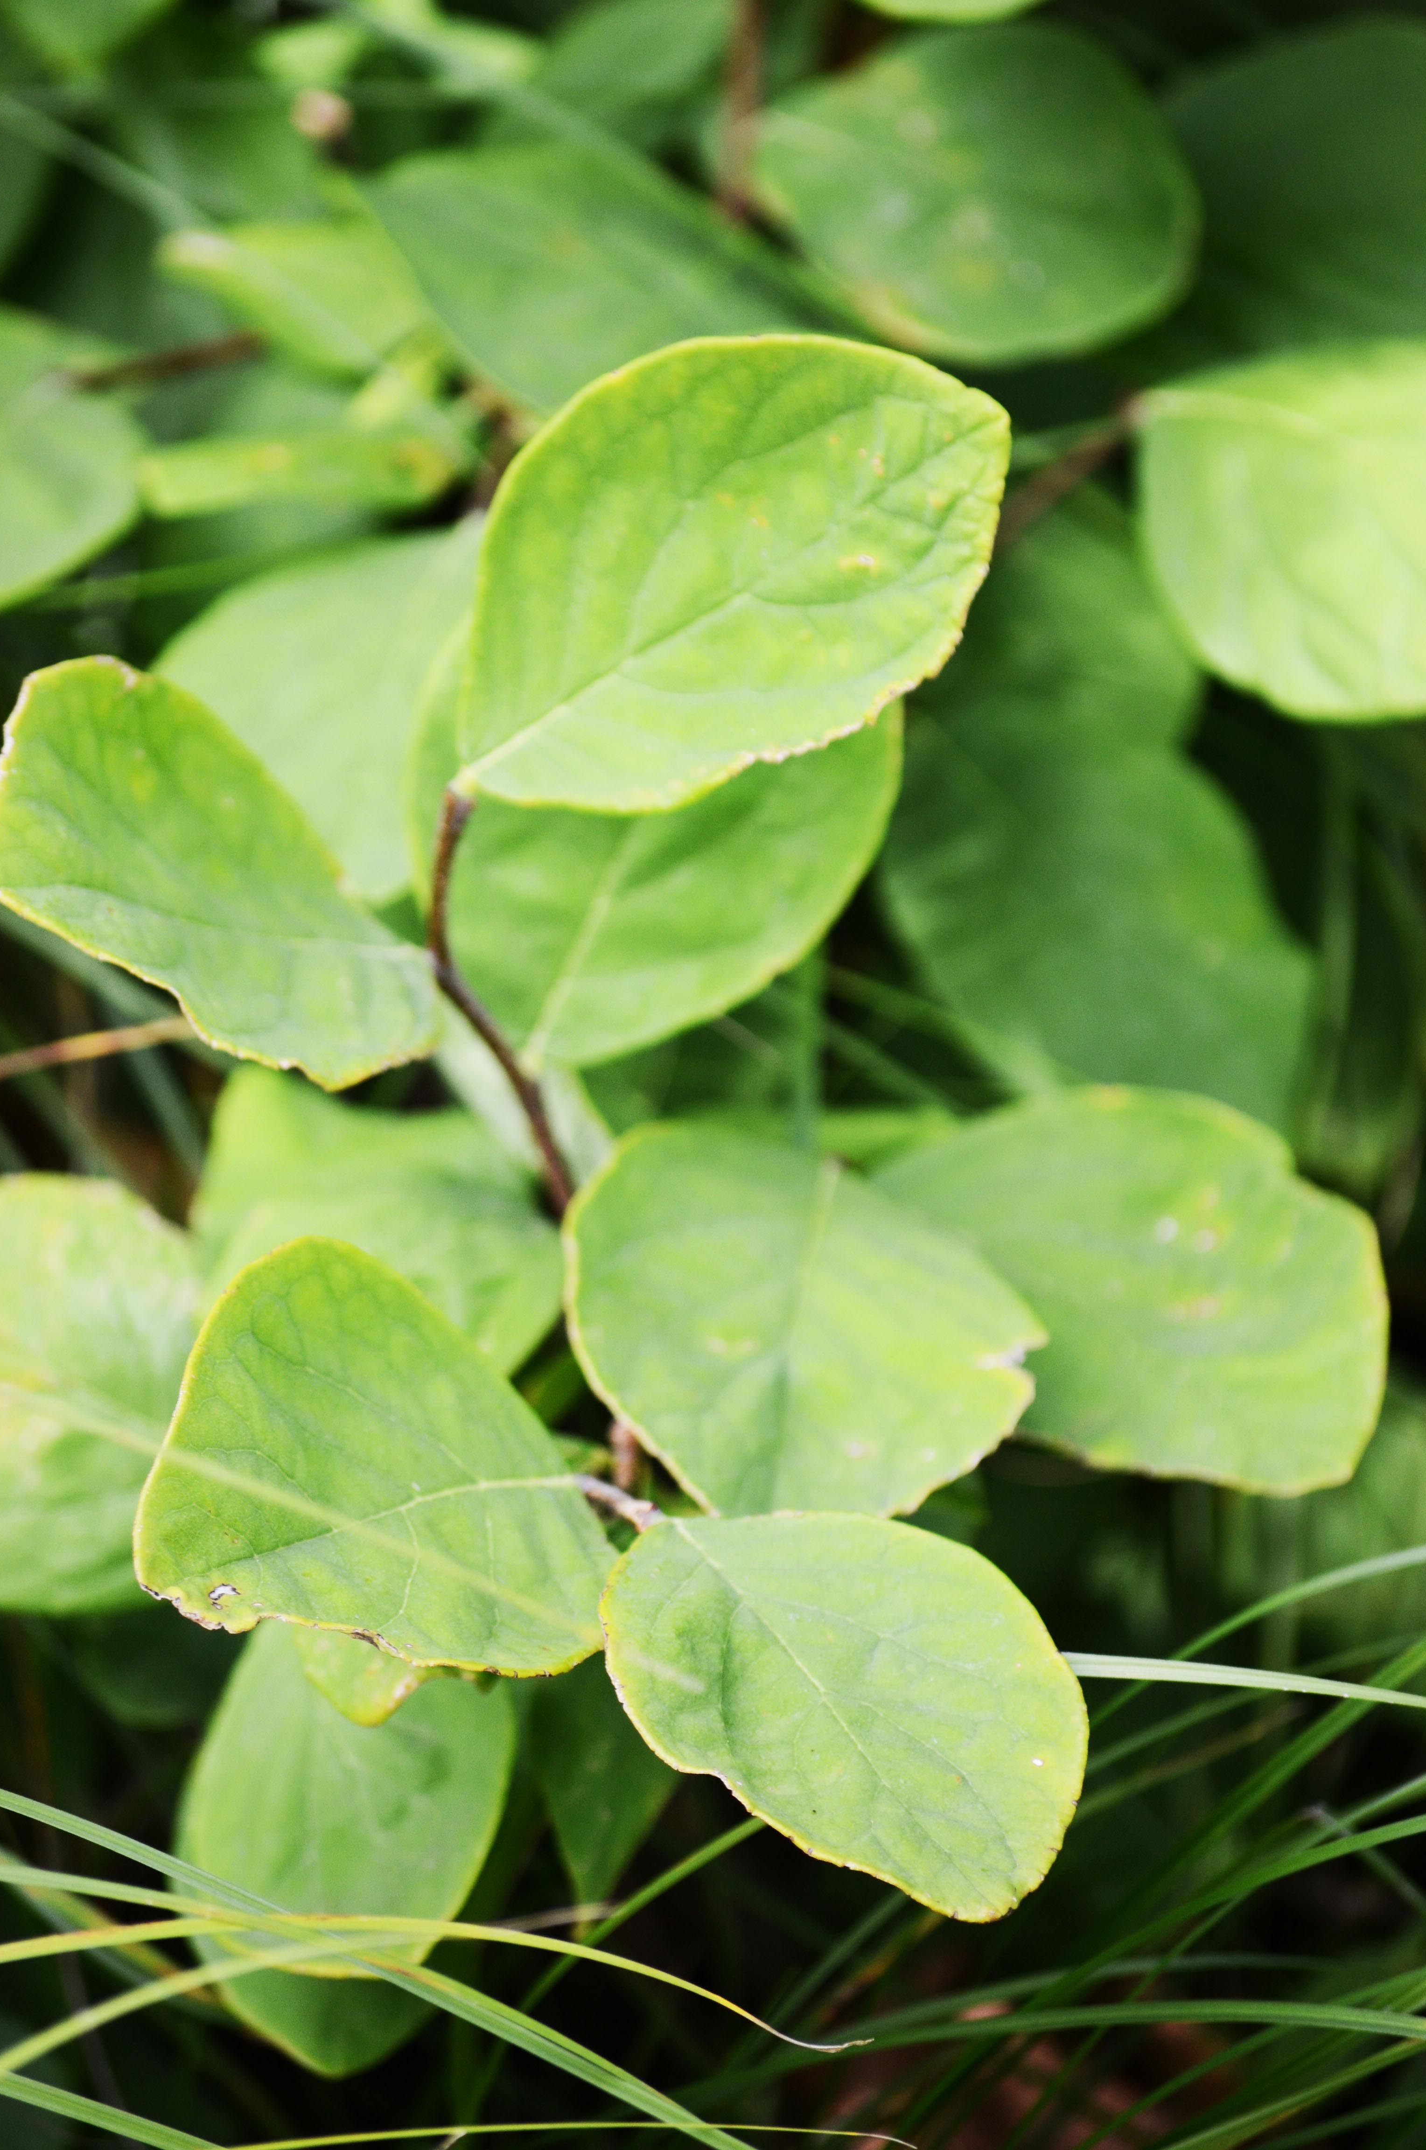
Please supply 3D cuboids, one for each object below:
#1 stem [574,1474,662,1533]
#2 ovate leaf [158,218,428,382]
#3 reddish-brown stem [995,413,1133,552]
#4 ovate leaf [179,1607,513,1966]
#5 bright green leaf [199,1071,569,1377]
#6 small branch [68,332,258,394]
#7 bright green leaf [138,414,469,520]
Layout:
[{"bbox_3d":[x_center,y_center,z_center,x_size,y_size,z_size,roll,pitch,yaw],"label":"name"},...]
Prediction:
[{"bbox_3d":[-0.010,0.045,1.560,0.011,0.003,0.003,26,34,-15],"label":"stem"},{"bbox_3d":[-0.047,-0.089,1.700,0.037,0.009,0.027,12,37,7],"label":"ovate leaf"},{"bbox_3d":[0.040,-0.067,1.660,0.003,0.003,0.022,40,77,26],"label":"reddish-brown stem"},{"bbox_3d":[-0.040,0.077,1.610,0.037,0.010,0.047,5,60,3],"label":"ovate leaf"},{"bbox_3d":[-0.037,0.018,1.640,0.041,0.012,0.042,4,53,3],"label":"bright green leaf"},{"bbox_3d":[-0.063,-0.082,1.690,0.025,0.003,0.003,-16,40,-16],"label":"small branch"},{"bbox_3d":[-0.047,-0.069,1.690,0.038,0.008,0.020,-1,26,-2],"label":"bright green leaf"}]

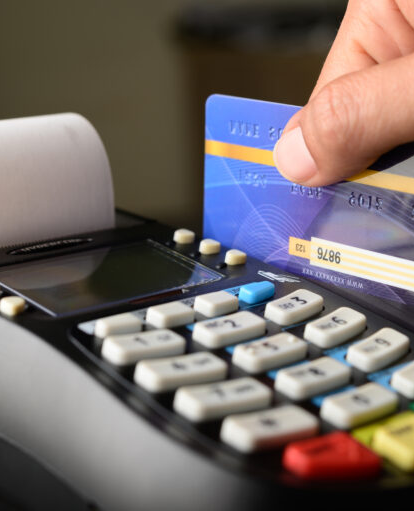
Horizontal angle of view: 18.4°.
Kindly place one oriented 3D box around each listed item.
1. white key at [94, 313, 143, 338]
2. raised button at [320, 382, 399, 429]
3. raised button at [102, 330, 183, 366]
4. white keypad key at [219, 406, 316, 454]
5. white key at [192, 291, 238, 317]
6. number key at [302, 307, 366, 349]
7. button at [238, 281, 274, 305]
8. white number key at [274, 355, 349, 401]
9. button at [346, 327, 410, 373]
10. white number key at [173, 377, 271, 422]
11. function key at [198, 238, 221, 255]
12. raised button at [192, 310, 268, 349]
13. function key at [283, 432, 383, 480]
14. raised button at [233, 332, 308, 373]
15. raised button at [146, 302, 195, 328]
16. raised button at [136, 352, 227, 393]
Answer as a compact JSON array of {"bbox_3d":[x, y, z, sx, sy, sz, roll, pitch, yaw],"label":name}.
[{"bbox_3d":[-0.019,0.015,0.275,0.011,0.003,0.005,-12,28,-40],"label":"white key"},{"bbox_3d":[0.030,0.029,0.254,0.008,0.003,0.017,25,27,39],"label":"raised button"},{"bbox_3d":[-0.013,0.019,0.261,0.016,0.003,0.009,-5,24,-32],"label":"raised button"},{"bbox_3d":[0.012,0.032,0.241,0.018,0.003,0.009,-7,25,-33],"label":"white keypad key"},{"bbox_3d":[0.002,0.011,0.289,0.006,0.003,0.010,25,26,39],"label":"white key"},{"bbox_3d":[0.029,0.016,0.286,0.009,0.003,0.016,20,23,25],"label":"number key"},{"bbox_3d":[0.012,0.009,0.299,0.005,0.003,0.008,25,26,38],"label":"button"},{"bbox_3d":[0.021,0.024,0.249,0.016,0.004,0.007,-10,27,-38],"label":"white number key"},{"bbox_3d":[0.036,0.019,0.265,0.007,0.004,0.016,22,25,33],"label":"button"},{"bbox_3d":[0.003,0.027,0.250,0.019,0.003,0.009,-8,26,-35],"label":"white number key"},{"bbox_3d":[0.001,-0.002,0.330,0.006,0.002,0.004,-12,26,-40],"label":"function key"},{"bbox_3d":[0.005,0.016,0.276,0.016,0.003,0.008,-12,29,-43],"label":"raised button"},{"bbox_3d":[0.022,0.035,0.223,0.016,0.004,0.009,-6,25,-30],"label":"function key"},{"bbox_3d":[0.013,0.019,0.257,0.016,0.004,0.007,-10,27,-38],"label":"raised button"},{"bbox_3d":[-0.008,0.013,0.280,0.010,0.003,0.006,-11,27,-42],"label":"raised button"},{"bbox_3d":[-0.005,0.022,0.245,0.017,0.004,0.008,-6,25,-30],"label":"raised button"}]

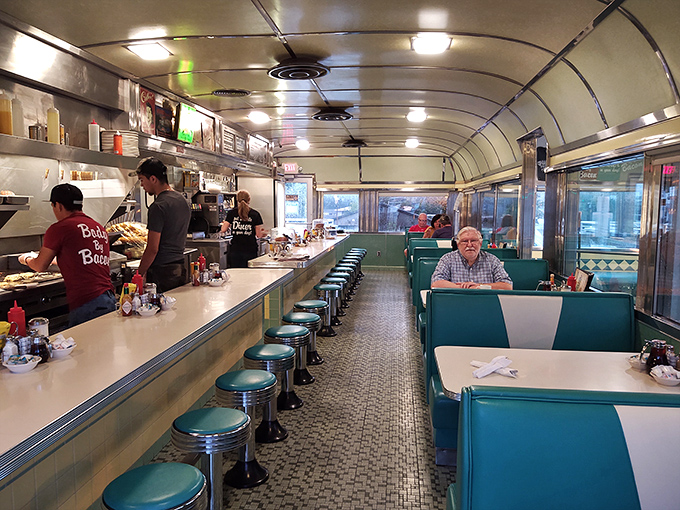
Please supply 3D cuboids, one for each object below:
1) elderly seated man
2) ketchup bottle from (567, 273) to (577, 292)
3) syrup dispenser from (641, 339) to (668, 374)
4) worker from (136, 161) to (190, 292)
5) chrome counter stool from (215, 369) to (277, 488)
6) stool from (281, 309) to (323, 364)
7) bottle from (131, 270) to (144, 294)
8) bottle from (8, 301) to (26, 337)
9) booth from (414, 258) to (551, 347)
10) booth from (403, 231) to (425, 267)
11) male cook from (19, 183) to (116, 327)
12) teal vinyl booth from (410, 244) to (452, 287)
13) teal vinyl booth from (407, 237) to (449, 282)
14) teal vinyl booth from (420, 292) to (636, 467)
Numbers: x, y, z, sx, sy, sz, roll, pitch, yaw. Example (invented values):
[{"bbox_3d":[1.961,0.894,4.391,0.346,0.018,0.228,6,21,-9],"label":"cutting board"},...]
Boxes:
[{"bbox_3d":[1.070,0.396,4.318,0.660,1.240,0.760,1,6,8],"label":"elderly seated man"},{"bbox_3d":[1.985,0.289,4.542,0.080,0.232,0.080,1,5,6],"label":"ketchup bottle"},{"bbox_3d":[1.607,0.500,2.680,0.110,0.155,0.113,1,5,6],"label":"syrup dispenser"},{"bbox_3d":[-1.386,0.139,4.117,0.390,1.760,0.480,1,6,3],"label":"worker"},{"bbox_3d":[-0.521,0.962,2.967,0.339,0.583,0.339,1,5,6],"label":"chrome counter stool"},{"bbox_3d":[-0.309,0.750,4.285,0.330,0.535,0.330,1,6,6],"label":"stool"},{"bbox_3d":[-1.258,0.196,3.294,0.070,0.200,0.070,1,6,6],"label":"bottle"},{"bbox_3d":[-1.345,0.301,2.205,0.071,0.205,0.071,1,6,6],"label":"bottle"},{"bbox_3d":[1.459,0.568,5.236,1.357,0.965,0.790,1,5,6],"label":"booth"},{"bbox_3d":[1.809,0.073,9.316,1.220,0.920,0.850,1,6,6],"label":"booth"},{"bbox_3d":[-1.686,0.309,3.408,0.640,1.570,0.500,1,6,11],"label":"male cook"},{"bbox_3d":[1.691,0.375,7.302,1.357,0.965,0.642,1,5,6],"label":"teal vinyl booth"},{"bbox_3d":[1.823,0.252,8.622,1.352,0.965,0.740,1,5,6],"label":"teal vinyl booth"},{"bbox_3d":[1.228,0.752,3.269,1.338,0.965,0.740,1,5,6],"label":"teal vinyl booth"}]

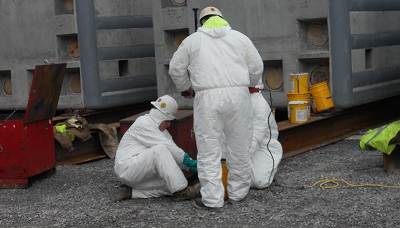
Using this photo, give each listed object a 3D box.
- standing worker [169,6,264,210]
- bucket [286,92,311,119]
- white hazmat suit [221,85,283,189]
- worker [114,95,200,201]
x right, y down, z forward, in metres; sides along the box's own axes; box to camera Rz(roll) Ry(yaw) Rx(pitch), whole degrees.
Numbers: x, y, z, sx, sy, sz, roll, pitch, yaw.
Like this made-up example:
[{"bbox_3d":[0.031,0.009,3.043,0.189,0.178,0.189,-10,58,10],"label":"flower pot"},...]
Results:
[{"bbox_3d":[0.134,-0.036,7.920,0.800,1.670,0.520,-3,7,-5],"label":"standing worker"},{"bbox_3d":[1.221,-0.083,11.000,0.300,0.355,0.300,-3,7,0],"label":"bucket"},{"bbox_3d":[0.453,0.207,8.580,0.640,0.970,0.550,-9,9,-44],"label":"white hazmat suit"},{"bbox_3d":[-0.382,0.299,8.200,0.820,0.960,0.580,-2,7,9],"label":"worker"}]

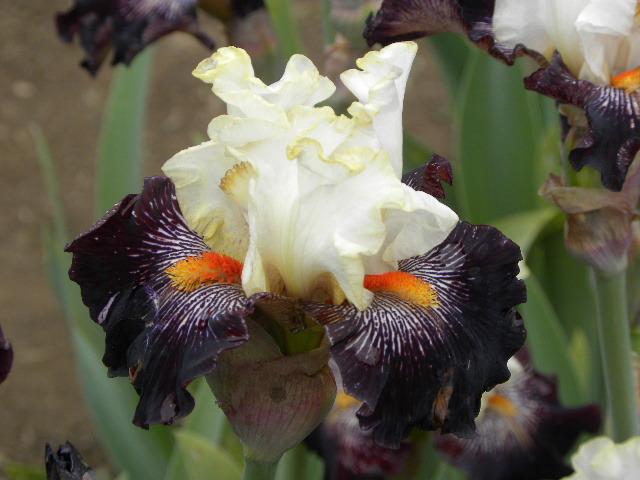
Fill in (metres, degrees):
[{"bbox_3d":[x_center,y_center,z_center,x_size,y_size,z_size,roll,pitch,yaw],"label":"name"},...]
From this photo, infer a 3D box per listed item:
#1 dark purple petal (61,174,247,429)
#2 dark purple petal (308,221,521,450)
[{"bbox_3d":[-0.046,0.018,0.990,0.048,0.057,0.062,-11,23,-28],"label":"dark purple petal"},{"bbox_3d":[0.028,0.027,0.985,0.054,0.052,0.062,17,26,39],"label":"dark purple petal"}]

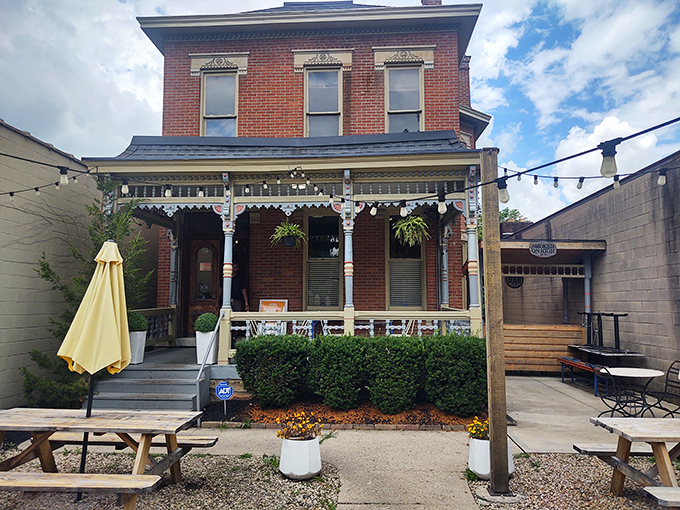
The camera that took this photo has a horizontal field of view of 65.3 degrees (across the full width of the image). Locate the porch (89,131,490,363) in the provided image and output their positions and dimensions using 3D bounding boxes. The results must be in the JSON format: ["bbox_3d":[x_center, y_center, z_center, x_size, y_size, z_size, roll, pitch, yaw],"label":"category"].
[{"bbox_3d":[-0.779,0.018,9.844,6.500,3.950,3.350,0,-5,4],"label":"porch"}]

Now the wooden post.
[{"bbox_3d":[1.405,0.548,4.825,0.145,3.080,0.145,0,-5,4],"label":"wooden post"}]

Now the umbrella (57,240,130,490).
[{"bbox_3d":[-2.185,1.010,4.741,0.640,2.310,0.600,5,-5,4],"label":"umbrella"}]

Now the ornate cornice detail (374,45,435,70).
[{"bbox_3d":[1.394,-4.281,11.504,1.380,0.540,0.140,0,-5,4],"label":"ornate cornice detail"}]

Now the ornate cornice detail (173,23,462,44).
[{"bbox_3d":[-0.700,-4.896,11.708,6.590,0.230,0.170,0,-5,4],"label":"ornate cornice detail"}]

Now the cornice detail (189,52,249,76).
[{"bbox_3d":[-2.711,-4.283,11.988,1.410,0.530,0.180,0,-5,4],"label":"cornice detail"}]

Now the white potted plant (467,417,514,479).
[{"bbox_3d":[1.471,1.855,5.155,0.430,0.556,0.430,0,-5,4],"label":"white potted plant"}]

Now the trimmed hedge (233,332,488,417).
[{"bbox_3d":[0.290,1.751,7.740,3.780,1.120,0.970,0,-5,4],"label":"trimmed hedge"}]

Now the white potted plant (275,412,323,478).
[{"bbox_3d":[-0.387,1.842,5.197,0.446,0.594,0.446,0,-5,4],"label":"white potted plant"}]

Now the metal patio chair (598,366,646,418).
[{"bbox_3d":[3.685,1.895,7.010,0.600,0.910,0.480,2,-6,-20],"label":"metal patio chair"}]

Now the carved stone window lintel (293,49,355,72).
[{"bbox_3d":[-0.376,-4.264,11.626,1.380,0.540,0.140,0,-5,4],"label":"carved stone window lintel"}]

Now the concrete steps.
[{"bbox_3d":[-2.805,2.035,7.851,1.570,0.695,1.130,0,-5,4],"label":"concrete steps"}]

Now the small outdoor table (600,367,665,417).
[{"bbox_3d":[4.125,2.021,7.447,0.900,0.730,0.900,0,-5,4],"label":"small outdoor table"}]

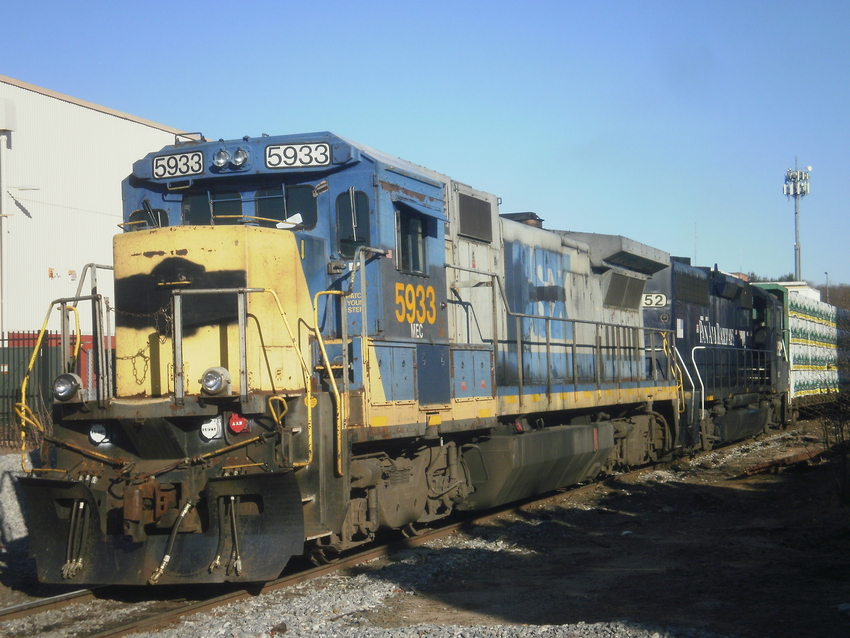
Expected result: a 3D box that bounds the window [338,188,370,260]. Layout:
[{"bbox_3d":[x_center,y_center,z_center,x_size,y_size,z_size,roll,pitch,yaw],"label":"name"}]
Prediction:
[{"bbox_3d":[-0.751,-0.979,16.556,0.410,0.740,0.070,-2,-3,19],"label":"window"}]

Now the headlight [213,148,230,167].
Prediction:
[{"bbox_3d":[-2.141,-1.691,16.669,0.185,0.185,0.110,-2,-3,19],"label":"headlight"}]

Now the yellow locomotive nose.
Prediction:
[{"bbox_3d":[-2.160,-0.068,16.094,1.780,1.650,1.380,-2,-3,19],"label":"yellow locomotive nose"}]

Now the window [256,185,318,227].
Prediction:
[{"bbox_3d":[-1.478,-1.163,16.820,0.720,0.485,0.070,-2,-3,19],"label":"window"}]

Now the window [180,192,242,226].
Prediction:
[{"bbox_3d":[-2.316,-1.137,17.117,0.720,0.470,0.070,-2,-3,19],"label":"window"}]

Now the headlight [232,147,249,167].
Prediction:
[{"bbox_3d":[-1.938,-1.700,16.597,0.185,0.185,0.110,-2,-3,19],"label":"headlight"}]

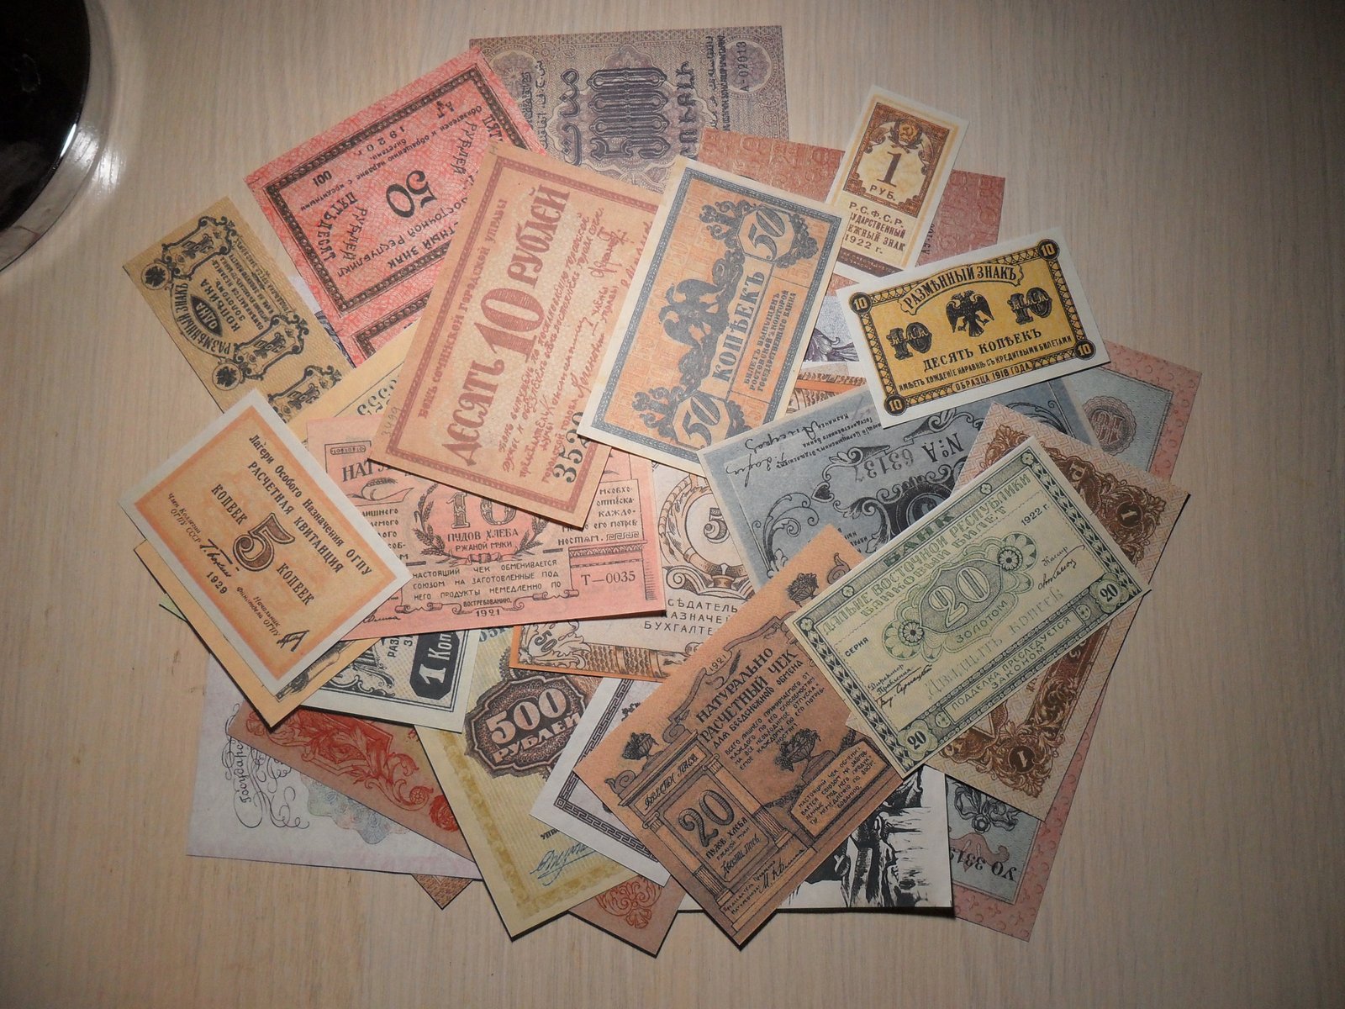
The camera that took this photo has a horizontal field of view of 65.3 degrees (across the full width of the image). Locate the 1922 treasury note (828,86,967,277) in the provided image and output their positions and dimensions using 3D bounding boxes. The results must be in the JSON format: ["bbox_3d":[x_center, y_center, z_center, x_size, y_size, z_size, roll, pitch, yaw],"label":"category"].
[{"bbox_3d":[0.078,-0.115,0.377,0.038,0.002,0.068,22,82,2],"label":"1922 treasury note"}]

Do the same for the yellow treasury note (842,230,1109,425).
[{"bbox_3d":[0.106,-0.063,0.371,0.085,0.002,0.052,-16,83,-3],"label":"yellow treasury note"}]

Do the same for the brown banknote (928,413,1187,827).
[{"bbox_3d":[0.119,0.035,0.358,0.074,0.002,0.123,26,82,2],"label":"brown banknote"}]

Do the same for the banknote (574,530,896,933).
[{"bbox_3d":[0.037,0.076,0.351,0.119,0.002,0.079,-44,85,-6],"label":"banknote"}]

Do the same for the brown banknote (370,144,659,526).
[{"bbox_3d":[-0.047,-0.060,0.367,0.077,0.002,0.120,19,82,1],"label":"brown banknote"}]

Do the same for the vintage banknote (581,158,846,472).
[{"bbox_3d":[0.016,-0.064,0.369,0.064,0.002,0.108,20,82,1],"label":"vintage banknote"}]

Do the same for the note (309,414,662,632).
[{"bbox_3d":[-0.063,0.004,0.358,0.115,0.002,0.077,-6,82,-2],"label":"note"}]

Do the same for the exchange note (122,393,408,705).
[{"bbox_3d":[-0.137,0.011,0.355,0.058,0.002,0.086,-42,85,-6],"label":"exchange note"}]

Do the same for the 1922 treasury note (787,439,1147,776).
[{"bbox_3d":[0.101,0.034,0.358,0.108,0.002,0.065,-36,84,-6],"label":"1922 treasury note"}]

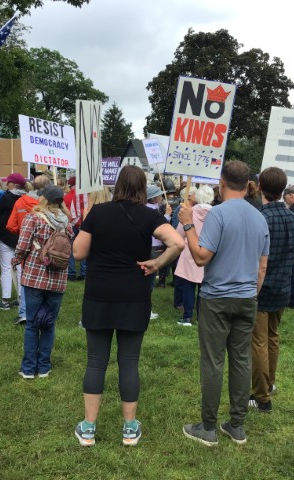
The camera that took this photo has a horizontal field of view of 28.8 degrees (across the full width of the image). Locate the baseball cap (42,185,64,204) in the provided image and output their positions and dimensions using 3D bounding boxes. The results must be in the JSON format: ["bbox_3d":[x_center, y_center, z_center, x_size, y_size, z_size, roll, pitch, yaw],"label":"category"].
[{"bbox_3d":[-0.771,-0.369,4.650,0.180,0.150,0.260,-1,13,-38],"label":"baseball cap"}]

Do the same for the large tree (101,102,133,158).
[{"bbox_3d":[-3.815,-9.887,64.488,5.200,10.995,5.200,3,5,0],"label":"large tree"}]

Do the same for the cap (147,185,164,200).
[{"bbox_3d":[0.087,-0.589,7.100,0.270,0.150,0.200,-8,6,-23],"label":"cap"}]

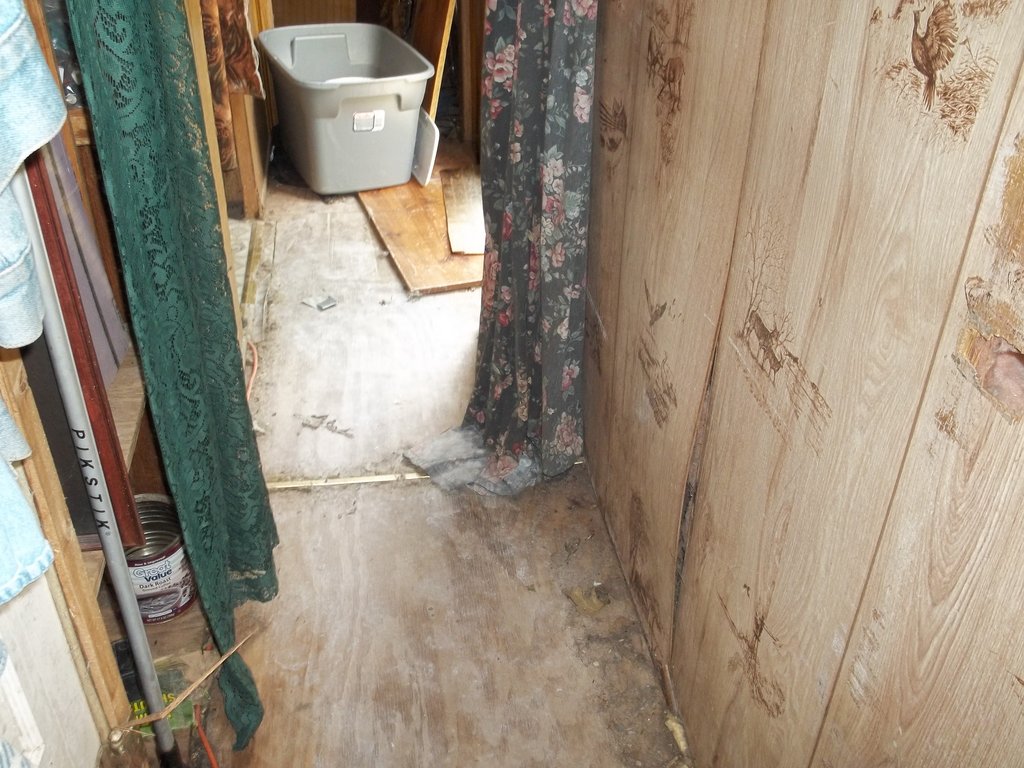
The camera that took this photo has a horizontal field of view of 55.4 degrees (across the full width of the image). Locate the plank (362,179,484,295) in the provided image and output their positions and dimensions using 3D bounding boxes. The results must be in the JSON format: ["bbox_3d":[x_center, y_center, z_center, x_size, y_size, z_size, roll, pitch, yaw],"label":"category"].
[{"bbox_3d":[-0.270,-0.550,3.483,0.400,0.018,0.887,-9,35,-16],"label":"plank"}]

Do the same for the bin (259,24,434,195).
[{"bbox_3d":[-0.660,-1.091,3.876,0.510,0.440,0.820,-12,35,-19],"label":"bin"}]

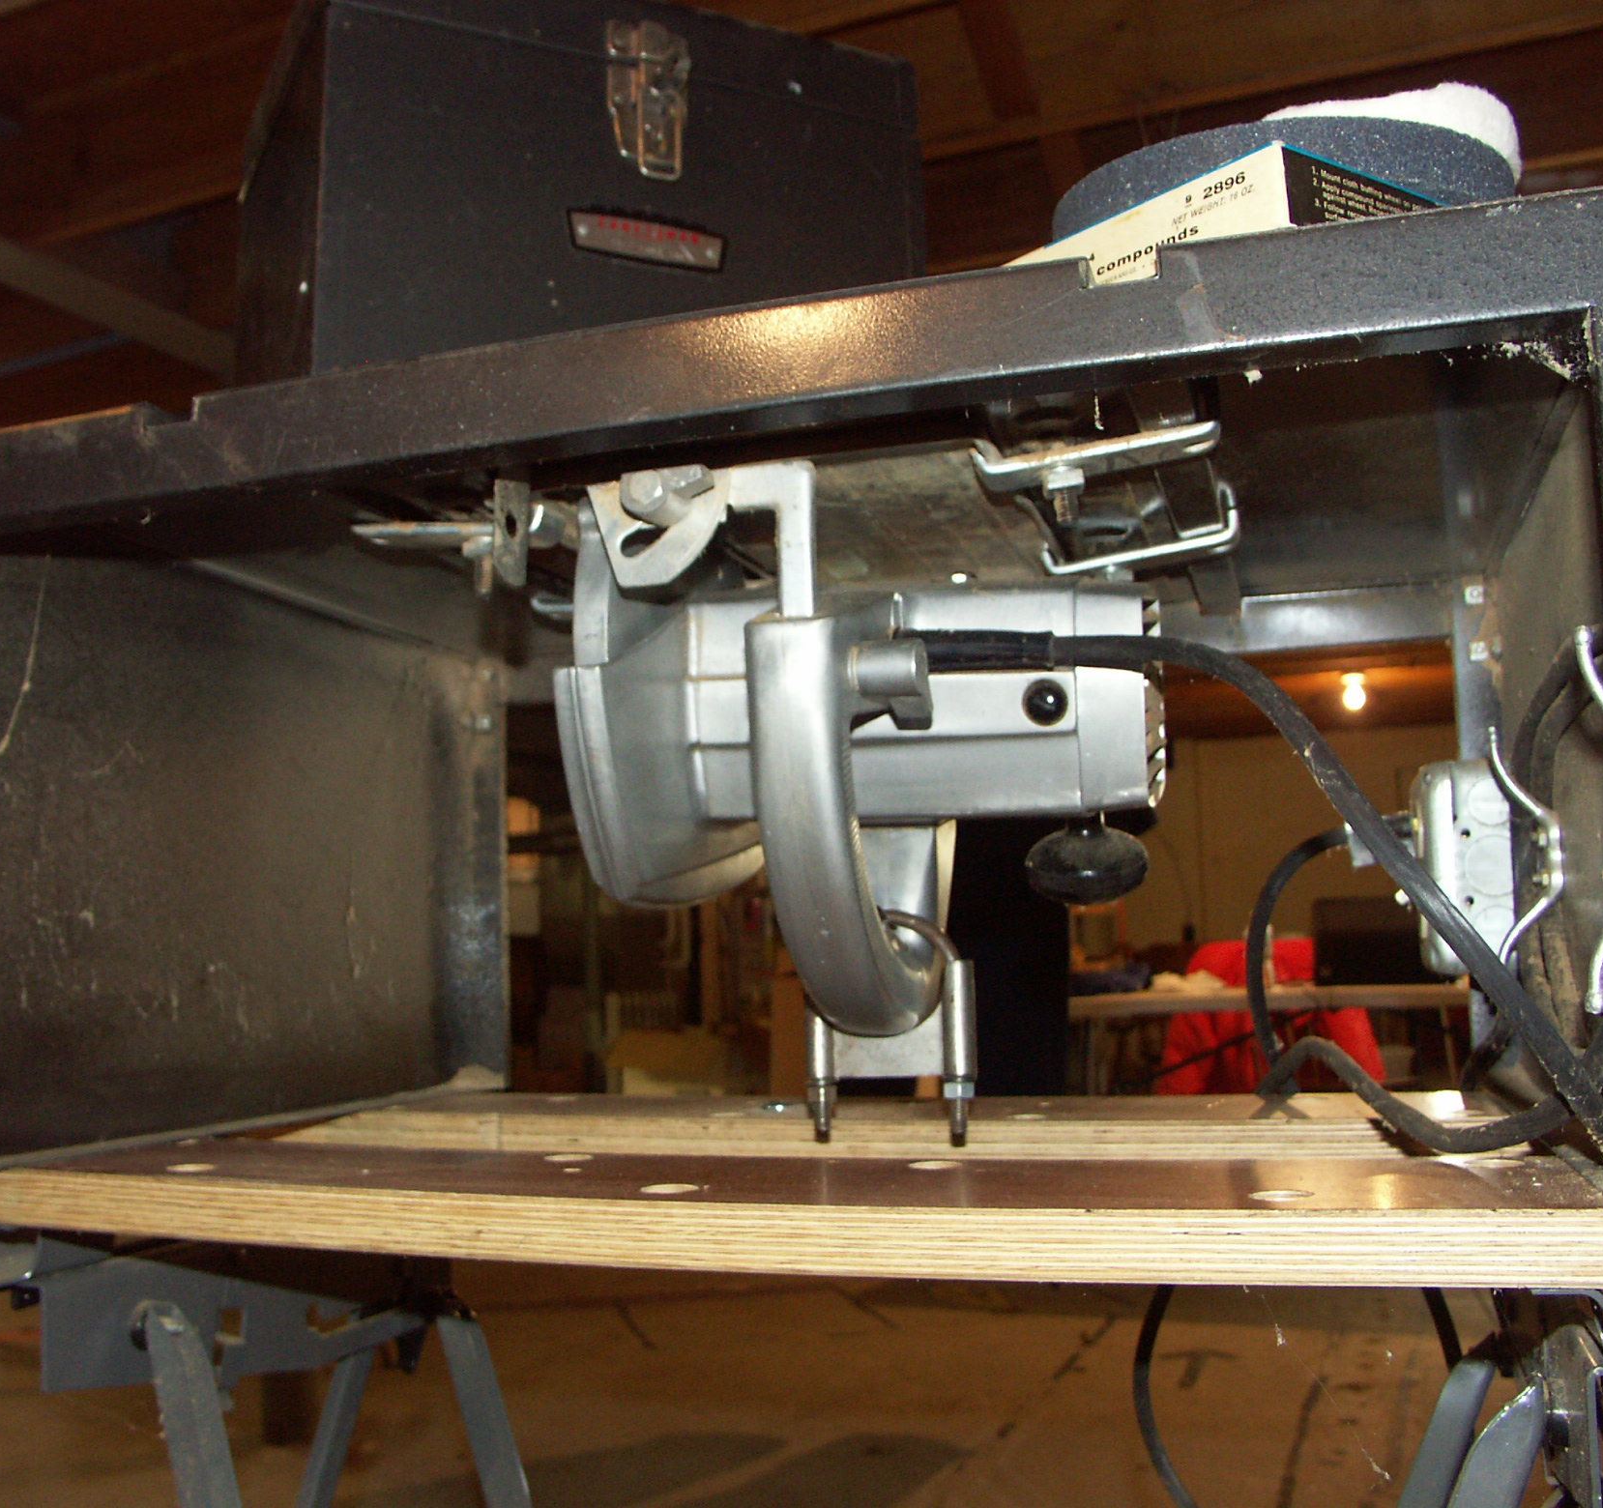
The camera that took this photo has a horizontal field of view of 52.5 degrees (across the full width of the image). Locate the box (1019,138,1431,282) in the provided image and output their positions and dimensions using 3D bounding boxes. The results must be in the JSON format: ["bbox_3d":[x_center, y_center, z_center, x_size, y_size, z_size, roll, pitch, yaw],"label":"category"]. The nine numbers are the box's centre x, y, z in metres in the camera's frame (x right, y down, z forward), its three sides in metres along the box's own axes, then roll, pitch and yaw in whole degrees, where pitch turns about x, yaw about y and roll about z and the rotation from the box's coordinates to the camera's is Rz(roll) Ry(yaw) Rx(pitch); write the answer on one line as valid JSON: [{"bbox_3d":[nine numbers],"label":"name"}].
[{"bbox_3d":[0.142,-0.155,0.551,0.094,0.029,0.126,3,-7,-35],"label":"box"}]

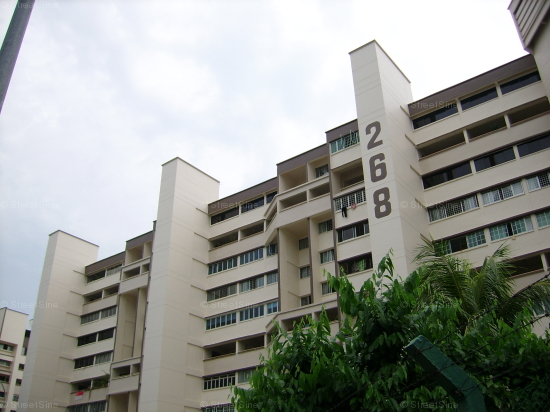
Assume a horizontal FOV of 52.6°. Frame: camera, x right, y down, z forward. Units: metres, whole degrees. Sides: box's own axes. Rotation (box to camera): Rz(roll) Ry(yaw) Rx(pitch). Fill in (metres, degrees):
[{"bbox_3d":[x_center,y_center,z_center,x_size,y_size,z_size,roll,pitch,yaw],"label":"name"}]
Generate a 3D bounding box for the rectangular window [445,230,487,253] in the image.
[{"bbox_3d":[12.718,2.521,37.972,3.309,1.069,0.150,-21,-34,32],"label":"rectangular window"}]

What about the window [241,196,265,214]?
[{"bbox_3d":[-2.168,-0.053,54.464,2.859,0.973,0.200,-20,-33,32],"label":"window"}]

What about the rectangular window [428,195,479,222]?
[{"bbox_3d":[12.327,0.136,38.436,3.511,1.083,0.200,-20,-33,32],"label":"rectangular window"}]

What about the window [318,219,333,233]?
[{"bbox_3d":[4.227,1.723,46.424,1.430,0.950,0.200,-21,-35,32],"label":"window"}]

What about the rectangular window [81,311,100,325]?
[{"bbox_3d":[-22.651,13.828,68.185,3.518,1.122,0.130,-21,-34,32],"label":"rectangular window"}]

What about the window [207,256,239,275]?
[{"bbox_3d":[-5.219,6.040,55.702,3.869,1.100,0.150,-21,-34,32],"label":"window"}]

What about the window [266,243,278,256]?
[{"bbox_3d":[-0.204,4.004,50.714,1.197,1.062,0.130,-21,-34,32],"label":"window"}]

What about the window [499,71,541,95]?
[{"bbox_3d":[17.394,-8.708,39.429,2.601,0.927,0.130,-21,-34,32],"label":"window"}]

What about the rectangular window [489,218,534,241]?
[{"bbox_3d":[14.993,1.477,35.233,2.830,0.990,0.200,-21,-35,32],"label":"rectangular window"}]

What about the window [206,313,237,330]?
[{"bbox_3d":[-5.124,11.048,53.063,3.869,1.079,0.150,-21,-34,32],"label":"window"}]

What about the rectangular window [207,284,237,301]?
[{"bbox_3d":[-5.012,8.224,52.642,3.781,1.113,0.200,-20,-33,32],"label":"rectangular window"}]

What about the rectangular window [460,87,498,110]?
[{"bbox_3d":[14.835,-7.807,40.372,2.678,1.033,0.200,-20,-33,32],"label":"rectangular window"}]

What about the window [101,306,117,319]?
[{"bbox_3d":[-19.797,12.768,66.283,2.742,1.022,0.130,-21,-34,32],"label":"window"}]

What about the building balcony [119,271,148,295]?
[{"bbox_3d":[-15.970,9.226,64.998,5.091,1.578,1.324,-21,-34,32],"label":"building balcony"}]

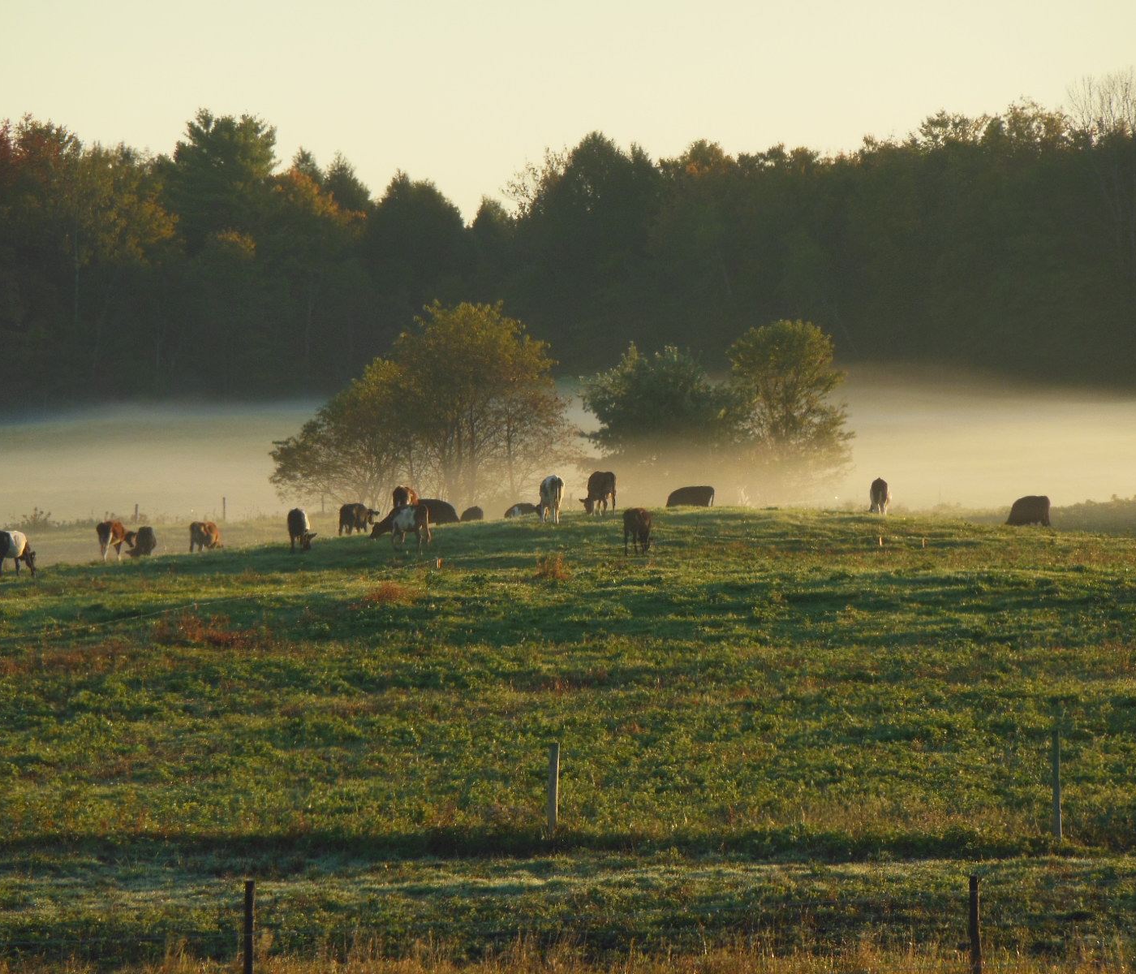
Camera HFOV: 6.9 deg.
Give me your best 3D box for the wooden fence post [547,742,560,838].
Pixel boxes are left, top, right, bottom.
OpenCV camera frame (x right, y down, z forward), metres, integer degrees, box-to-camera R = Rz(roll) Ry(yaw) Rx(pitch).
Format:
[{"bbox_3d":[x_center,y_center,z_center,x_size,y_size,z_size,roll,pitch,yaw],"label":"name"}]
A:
[{"bbox_3d":[-0.167,3.558,110.000,0.120,1.130,0.120,0,1,0],"label":"wooden fence post"}]

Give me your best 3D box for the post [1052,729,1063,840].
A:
[{"bbox_3d":[5.741,3.492,110.000,0.110,1.310,0.110,0,1,0],"label":"post"}]

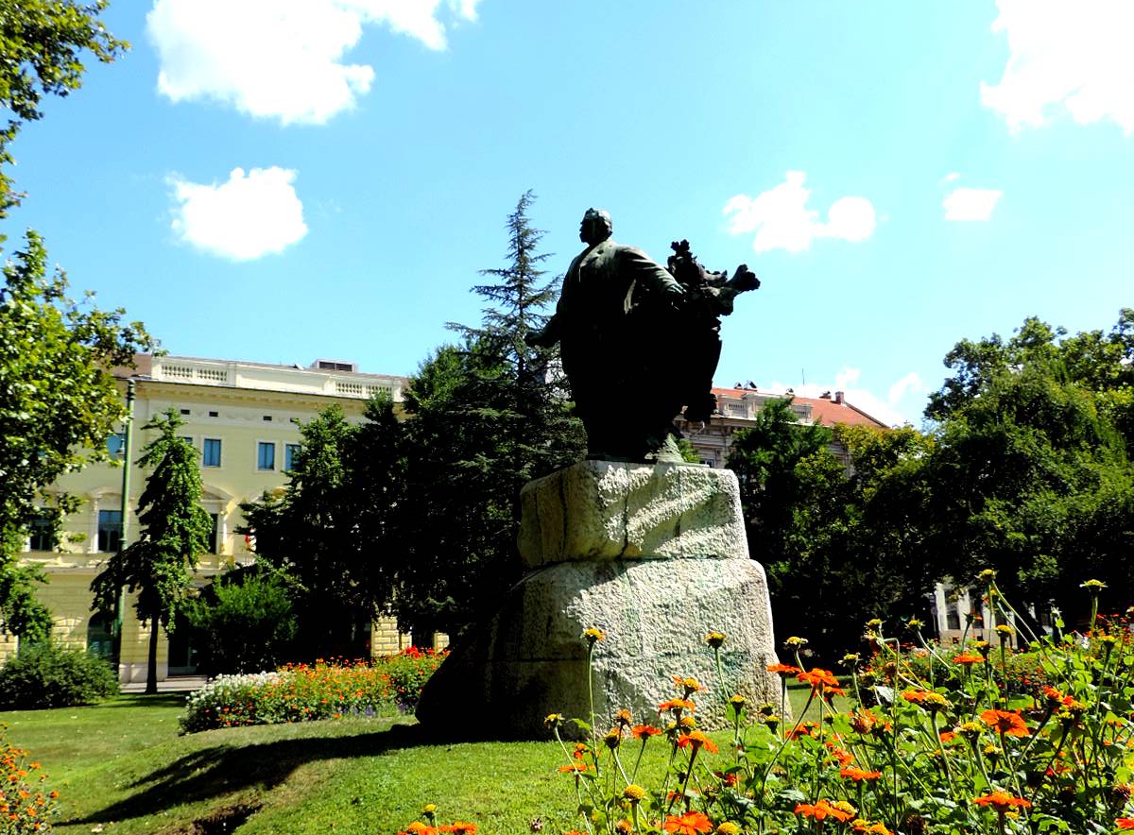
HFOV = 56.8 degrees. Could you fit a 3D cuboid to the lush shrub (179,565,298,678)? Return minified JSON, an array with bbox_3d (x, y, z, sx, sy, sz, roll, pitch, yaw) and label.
[{"bbox_3d":[-10.514,6.836,33.376,3.600,4.280,3.600,-2,-12,0],"label":"lush shrub"}]

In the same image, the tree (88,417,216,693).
[{"bbox_3d":[-14.642,4.698,36.930,4.200,10.100,4.200,-2,-12,0],"label":"tree"}]

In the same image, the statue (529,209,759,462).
[{"bbox_3d":[0.976,-0.974,13.193,2.200,3.430,1.700,6,-14,-31],"label":"statue"}]

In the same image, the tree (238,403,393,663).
[{"bbox_3d":[-9.149,4.609,37.936,5.200,10.470,5.200,-2,-12,0],"label":"tree"}]

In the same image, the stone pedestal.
[{"bbox_3d":[0.316,2.159,12.627,3.300,2.890,3.300,4,-14,-26],"label":"stone pedestal"}]

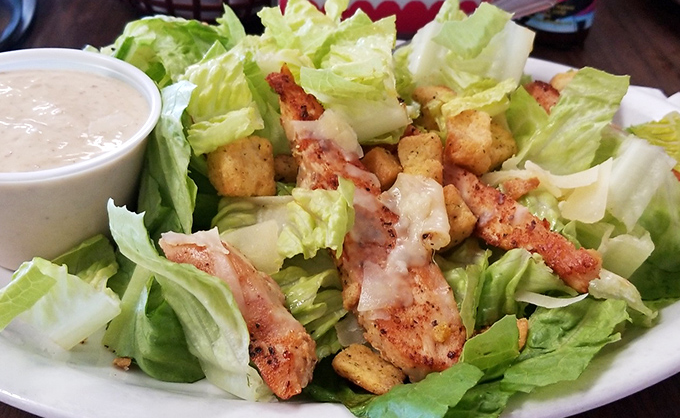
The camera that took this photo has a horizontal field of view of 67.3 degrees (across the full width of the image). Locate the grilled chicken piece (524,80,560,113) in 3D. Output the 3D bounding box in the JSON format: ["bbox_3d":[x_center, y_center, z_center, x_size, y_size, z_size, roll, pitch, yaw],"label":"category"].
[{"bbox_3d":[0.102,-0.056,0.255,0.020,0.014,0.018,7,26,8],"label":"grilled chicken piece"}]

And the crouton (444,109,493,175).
[{"bbox_3d":[0.051,-0.027,0.201,0.018,0.018,0.018,3,71,4],"label":"crouton"}]

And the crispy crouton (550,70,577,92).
[{"bbox_3d":[0.122,-0.068,0.275,0.014,0.012,0.013,-7,41,-8],"label":"crispy crouton"}]

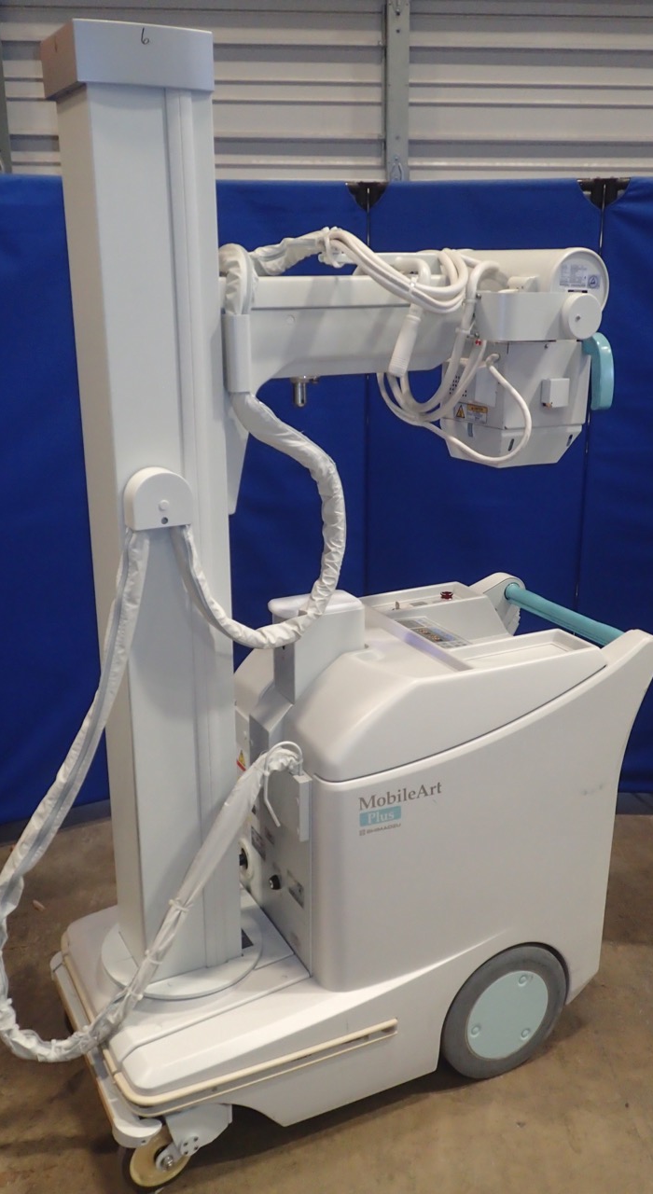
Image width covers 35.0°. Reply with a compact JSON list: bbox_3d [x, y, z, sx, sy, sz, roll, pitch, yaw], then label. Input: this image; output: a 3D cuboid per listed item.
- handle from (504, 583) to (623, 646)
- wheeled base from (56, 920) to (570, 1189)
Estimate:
[{"bbox_3d":[0.501,0.039,2.230,0.045,0.042,0.355,-9,19,-25],"label":"handle"},{"bbox_3d":[-0.040,0.799,2.200,0.988,0.324,0.553,-9,19,-25],"label":"wheeled base"}]

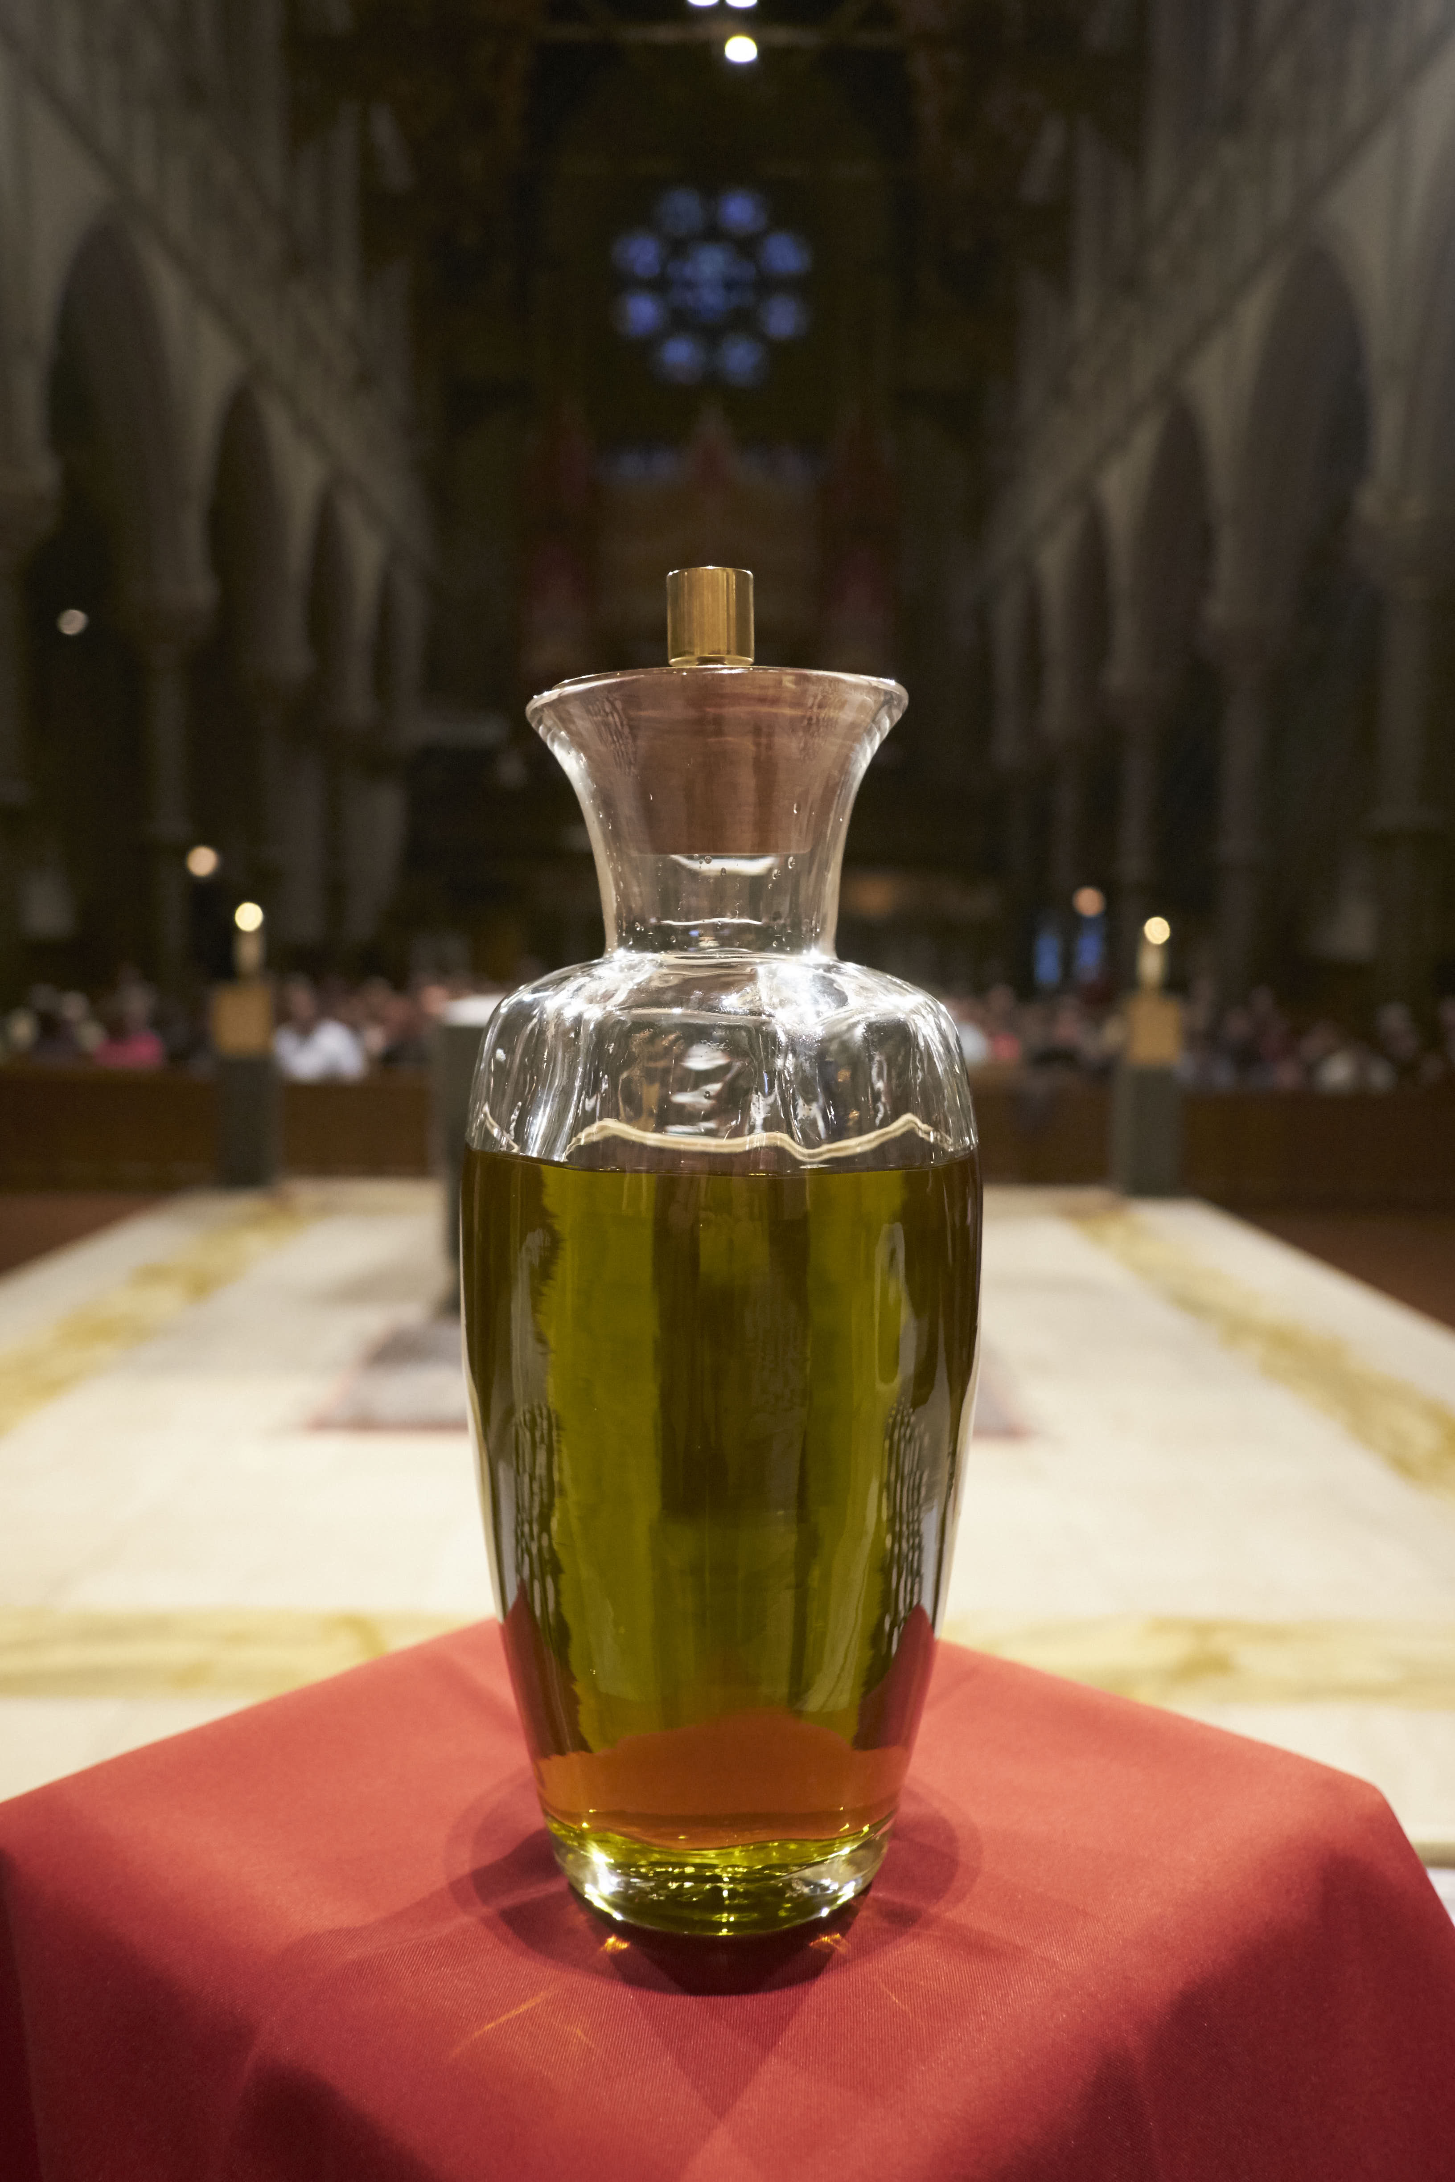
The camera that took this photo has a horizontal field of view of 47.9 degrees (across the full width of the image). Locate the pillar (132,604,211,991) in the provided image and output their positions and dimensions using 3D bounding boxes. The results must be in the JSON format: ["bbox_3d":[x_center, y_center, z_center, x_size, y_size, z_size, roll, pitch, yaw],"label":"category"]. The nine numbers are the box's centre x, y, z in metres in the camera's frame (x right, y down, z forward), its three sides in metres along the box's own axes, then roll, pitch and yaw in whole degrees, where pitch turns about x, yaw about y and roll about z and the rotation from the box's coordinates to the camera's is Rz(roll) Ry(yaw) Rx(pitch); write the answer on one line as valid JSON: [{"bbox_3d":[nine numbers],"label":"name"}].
[{"bbox_3d":[-6.950,-3.070,20.390,0.920,6.200,0.920,1,4,-1],"label":"pillar"}]

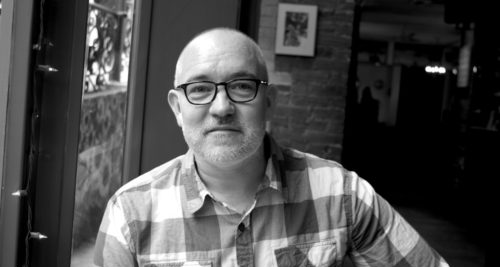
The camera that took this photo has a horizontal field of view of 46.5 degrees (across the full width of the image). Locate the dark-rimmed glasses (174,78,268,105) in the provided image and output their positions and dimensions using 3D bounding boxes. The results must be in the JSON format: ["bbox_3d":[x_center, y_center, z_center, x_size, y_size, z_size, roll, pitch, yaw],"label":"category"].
[{"bbox_3d":[-0.050,-0.068,1.035,0.145,0.047,0.145,-3,1,-3],"label":"dark-rimmed glasses"}]

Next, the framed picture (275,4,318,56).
[{"bbox_3d":[0.279,-0.622,3.490,0.235,0.307,0.024,5,2,0],"label":"framed picture"}]

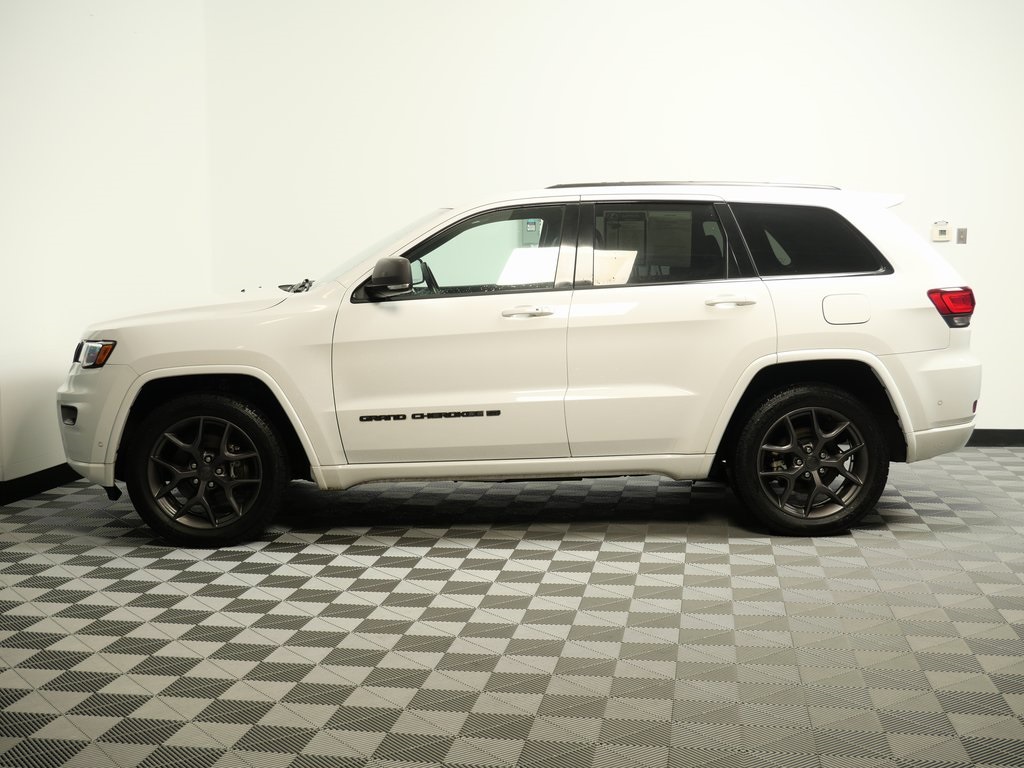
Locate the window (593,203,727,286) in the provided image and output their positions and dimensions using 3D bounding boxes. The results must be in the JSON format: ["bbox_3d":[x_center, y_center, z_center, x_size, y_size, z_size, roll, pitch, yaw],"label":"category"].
[{"bbox_3d":[0.705,-0.684,5.750,0.640,0.420,0.090,-1,-7,-2],"label":"window"}]

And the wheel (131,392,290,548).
[{"bbox_3d":[-1.462,0.403,5.746,0.766,0.762,0.270,-1,4,-2],"label":"wheel"}]

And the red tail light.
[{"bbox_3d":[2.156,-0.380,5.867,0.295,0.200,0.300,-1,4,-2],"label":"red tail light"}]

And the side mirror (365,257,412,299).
[{"bbox_3d":[-0.575,-0.501,5.546,0.220,0.195,0.220,-1,4,-2],"label":"side mirror"}]

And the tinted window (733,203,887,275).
[{"bbox_3d":[1.457,-0.710,5.786,0.750,0.375,0.100,-1,-7,-2],"label":"tinted window"}]

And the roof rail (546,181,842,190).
[{"bbox_3d":[0.919,-0.989,5.924,1.500,0.057,0.070,-1,4,-2],"label":"roof rail"}]

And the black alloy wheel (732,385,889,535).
[{"bbox_3d":[1.452,0.364,5.829,0.766,0.762,0.270,-1,4,-2],"label":"black alloy wheel"}]

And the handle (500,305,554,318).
[{"bbox_3d":[0.079,-0.344,5.613,0.250,0.066,0.060,-1,4,-2],"label":"handle"}]

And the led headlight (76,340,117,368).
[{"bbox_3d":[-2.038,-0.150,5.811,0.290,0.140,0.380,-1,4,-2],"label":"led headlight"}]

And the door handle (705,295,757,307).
[{"bbox_3d":[1.042,-0.398,5.647,0.250,0.060,0.060,-1,4,-2],"label":"door handle"}]

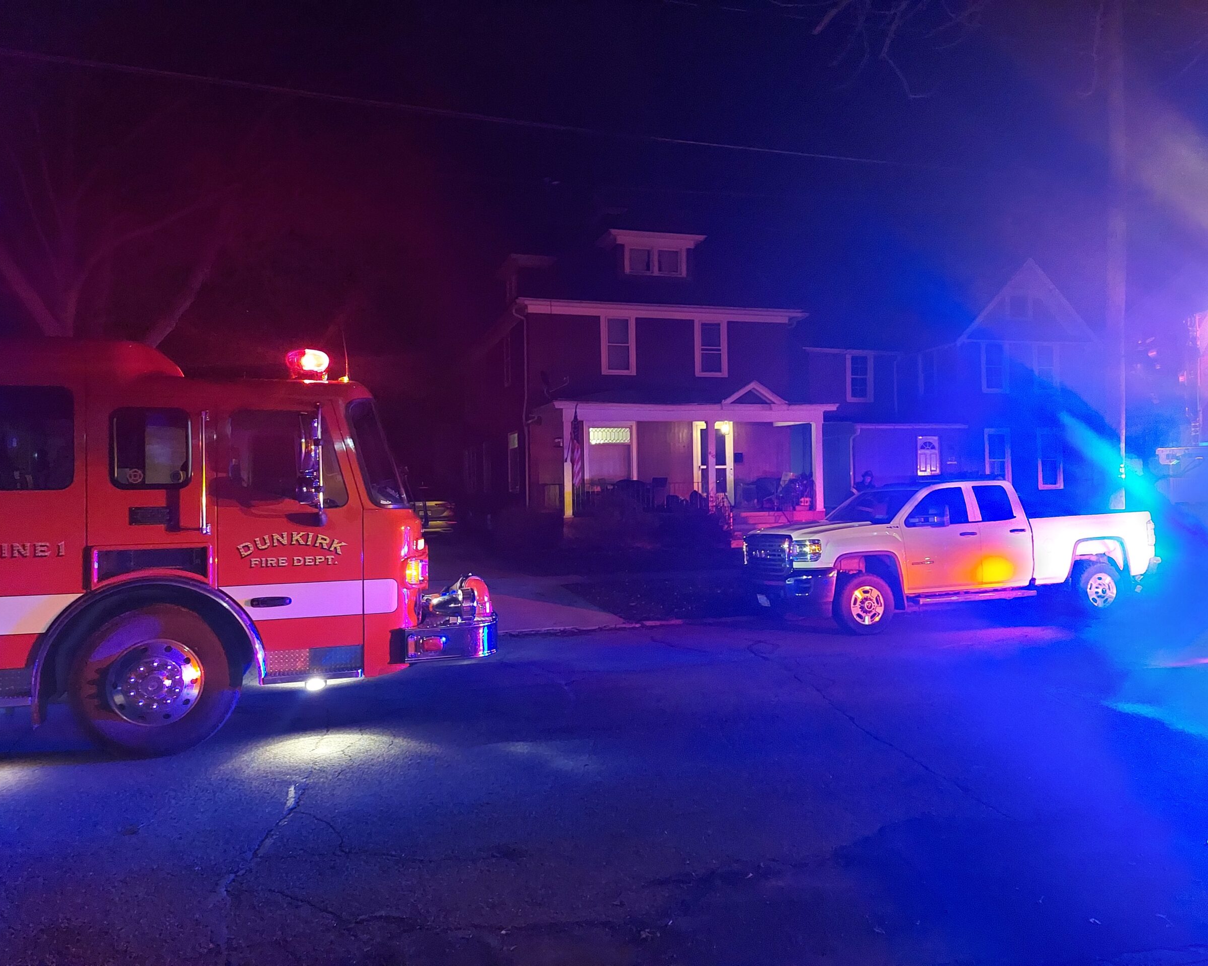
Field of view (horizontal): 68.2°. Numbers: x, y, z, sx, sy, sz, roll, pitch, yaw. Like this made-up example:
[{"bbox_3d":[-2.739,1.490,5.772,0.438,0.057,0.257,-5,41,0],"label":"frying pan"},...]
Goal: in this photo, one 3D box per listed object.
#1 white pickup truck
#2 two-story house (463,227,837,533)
[{"bbox_3d":[4.942,0.951,12.866,5.840,1.970,2.080,-1,0,-17],"label":"white pickup truck"},{"bbox_3d":[0.530,-2.984,26.252,7.918,9.191,12.006,-1,0,-16],"label":"two-story house"}]

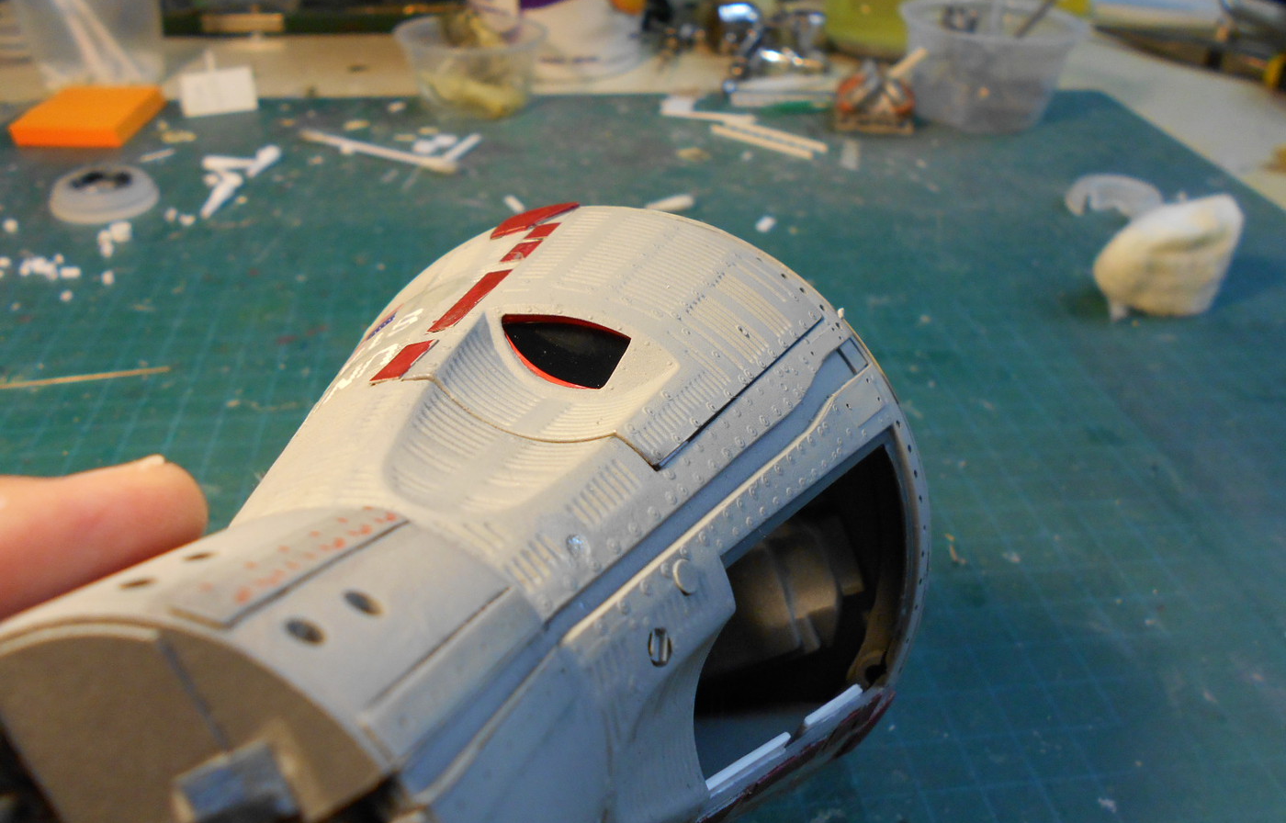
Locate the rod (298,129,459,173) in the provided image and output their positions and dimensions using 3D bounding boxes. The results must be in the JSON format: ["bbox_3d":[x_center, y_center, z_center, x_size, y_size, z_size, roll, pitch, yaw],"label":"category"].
[{"bbox_3d":[-0.102,-0.100,0.399,0.071,0.004,0.005,15,37,17],"label":"rod"}]

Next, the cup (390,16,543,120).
[{"bbox_3d":[-0.073,-0.147,0.446,0.063,0.029,0.063,1,35,-1],"label":"cup"}]

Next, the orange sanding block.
[{"bbox_3d":[-0.221,-0.119,0.418,0.039,0.007,0.051,0,35,-3],"label":"orange sanding block"}]

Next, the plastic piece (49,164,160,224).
[{"bbox_3d":[-0.185,-0.075,0.355,0.035,0.009,0.035,1,35,-1],"label":"plastic piece"}]

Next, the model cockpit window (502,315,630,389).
[{"bbox_3d":[-0.009,-0.007,0.116,0.015,0.002,0.010,10,49,7],"label":"model cockpit window"}]

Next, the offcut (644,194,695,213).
[{"bbox_3d":[0.009,-0.072,0.366,0.023,0.004,0.004,-23,42,-31],"label":"offcut"}]

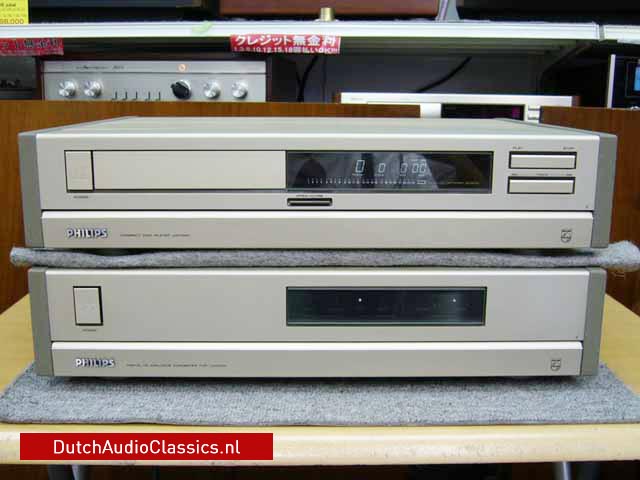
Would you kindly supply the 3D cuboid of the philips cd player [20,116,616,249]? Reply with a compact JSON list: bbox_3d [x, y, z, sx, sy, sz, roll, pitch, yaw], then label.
[{"bbox_3d":[-0.002,-0.067,0.637,0.448,0.092,0.302,0,13,-1],"label":"philips cd player"}]

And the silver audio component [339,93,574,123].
[{"bbox_3d":[0.268,-0.260,1.383,0.455,0.100,0.320,1,13,4],"label":"silver audio component"}]

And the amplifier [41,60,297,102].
[{"bbox_3d":[-0.310,-0.302,1.411,0.475,0.170,0.280,2,13,6],"label":"amplifier"}]

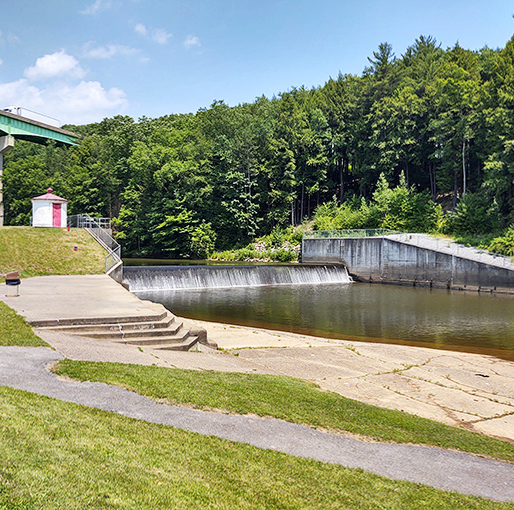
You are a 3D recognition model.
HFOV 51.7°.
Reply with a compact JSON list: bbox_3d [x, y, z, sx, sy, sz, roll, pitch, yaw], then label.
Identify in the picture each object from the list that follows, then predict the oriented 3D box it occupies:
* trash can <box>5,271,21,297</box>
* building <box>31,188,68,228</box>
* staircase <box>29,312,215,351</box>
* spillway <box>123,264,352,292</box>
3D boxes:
[{"bbox_3d":[-9.340,1.085,20.350,0.590,1.000,0.550,1,1,-25],"label":"trash can"},{"bbox_3d":[-17.679,-4.011,45.300,3.100,3.450,3.100,2,1,44],"label":"building"},{"bbox_3d":[-3.410,2.156,14.240,4.900,0.870,1.800,1,1,-32],"label":"staircase"},{"bbox_3d":[-0.740,2.167,55.000,30.500,2.100,3.200,0,1,-41],"label":"spillway"}]

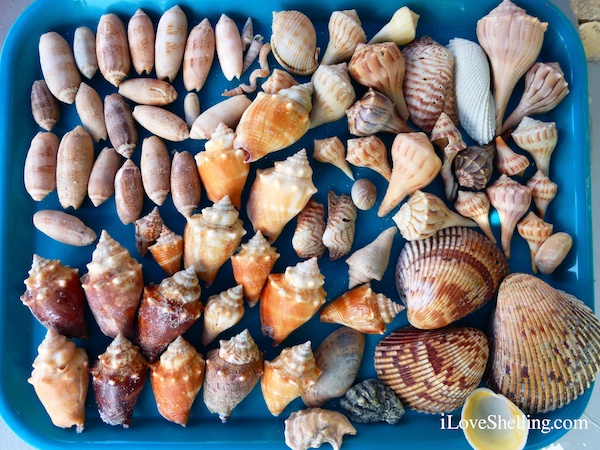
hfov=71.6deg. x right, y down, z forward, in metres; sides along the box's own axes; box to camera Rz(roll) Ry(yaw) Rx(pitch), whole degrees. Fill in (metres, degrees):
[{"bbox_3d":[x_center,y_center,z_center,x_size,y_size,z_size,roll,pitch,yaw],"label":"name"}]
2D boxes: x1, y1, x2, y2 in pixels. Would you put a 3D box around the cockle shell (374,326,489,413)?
[{"bbox_3d":[0.102,0.107,0.314,0.084,0.034,0.067,-19,88,-2],"label":"cockle shell"}]

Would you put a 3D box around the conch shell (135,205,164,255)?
[{"bbox_3d":[-0.117,0.005,0.322,0.023,0.018,0.041,12,88,0],"label":"conch shell"}]

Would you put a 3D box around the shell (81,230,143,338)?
[{"bbox_3d":[-0.137,0.043,0.306,0.043,0.034,0.079,-7,88,0],"label":"shell"}]

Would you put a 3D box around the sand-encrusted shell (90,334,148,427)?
[{"bbox_3d":[-0.134,0.116,0.310,0.042,0.033,0.069,-3,88,-1],"label":"sand-encrusted shell"}]

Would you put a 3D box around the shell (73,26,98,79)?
[{"bbox_3d":[-0.167,-0.135,0.326,0.016,0.016,0.042,-10,88,0],"label":"shell"}]

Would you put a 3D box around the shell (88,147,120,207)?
[{"bbox_3d":[-0.151,-0.037,0.320,0.020,0.019,0.046,12,88,0],"label":"shell"}]

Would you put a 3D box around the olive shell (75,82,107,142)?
[{"bbox_3d":[-0.160,-0.087,0.321,0.019,0.018,0.050,-20,87,-1],"label":"olive shell"}]

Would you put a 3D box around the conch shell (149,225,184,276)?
[{"bbox_3d":[-0.100,0.020,0.314,0.026,0.021,0.038,-12,88,0],"label":"conch shell"}]

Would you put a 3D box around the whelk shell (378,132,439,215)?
[{"bbox_3d":[0.080,-0.036,0.314,0.038,0.032,0.070,30,88,1],"label":"whelk shell"}]

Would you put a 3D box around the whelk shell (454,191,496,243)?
[{"bbox_3d":[0.136,-0.008,0.311,0.025,0.021,0.049,-34,88,-2],"label":"whelk shell"}]

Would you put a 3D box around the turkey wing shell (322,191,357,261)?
[{"bbox_3d":[0.031,0.001,0.326,0.026,0.015,0.055,3,88,-1],"label":"turkey wing shell"}]

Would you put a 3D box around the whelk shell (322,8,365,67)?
[{"bbox_3d":[0.031,-0.142,0.318,0.033,0.028,0.051,34,88,2],"label":"whelk shell"}]

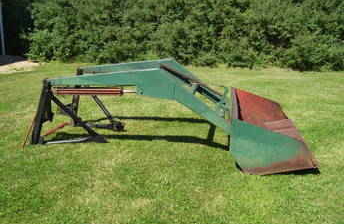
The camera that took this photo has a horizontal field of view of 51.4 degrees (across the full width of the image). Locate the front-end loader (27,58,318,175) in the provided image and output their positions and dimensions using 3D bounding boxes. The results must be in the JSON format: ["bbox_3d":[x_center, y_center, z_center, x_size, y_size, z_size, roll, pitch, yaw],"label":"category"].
[{"bbox_3d":[-0.035,-0.125,4.628,3.412,1.025,1.839,2,15,9],"label":"front-end loader"}]

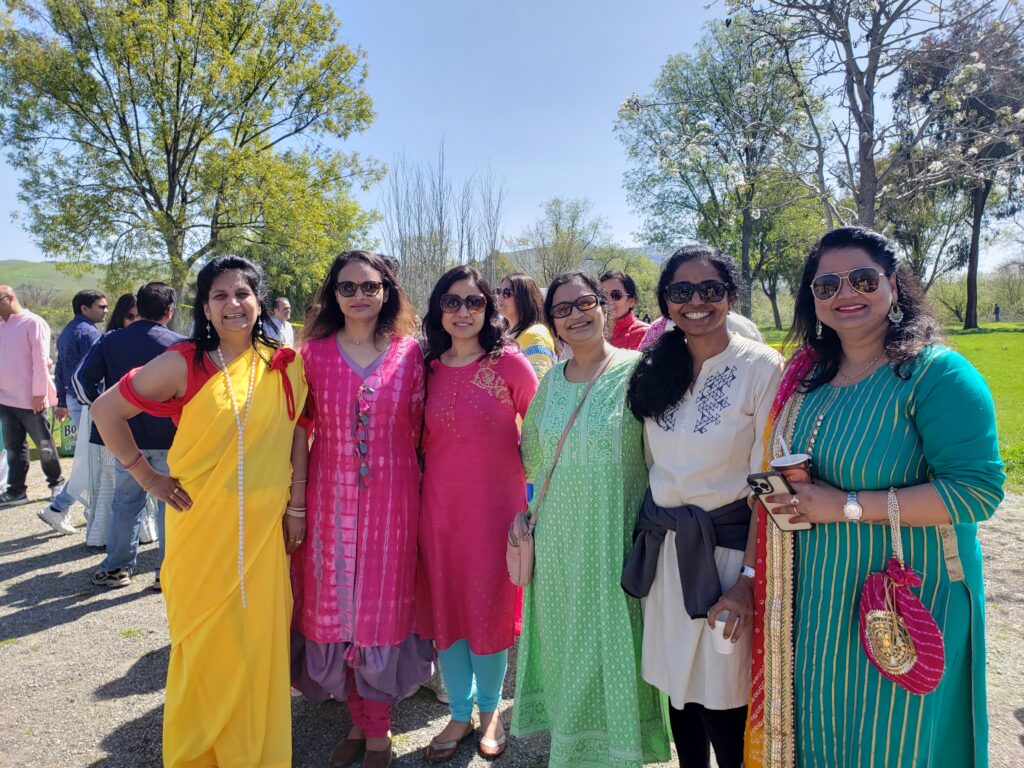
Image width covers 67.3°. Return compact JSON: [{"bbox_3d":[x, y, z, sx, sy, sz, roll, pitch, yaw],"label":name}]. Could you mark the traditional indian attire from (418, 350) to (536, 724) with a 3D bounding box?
[{"bbox_3d":[-0.105,0.463,2.479,0.400,1.164,0.270,1,5,8],"label":"traditional indian attire"}]

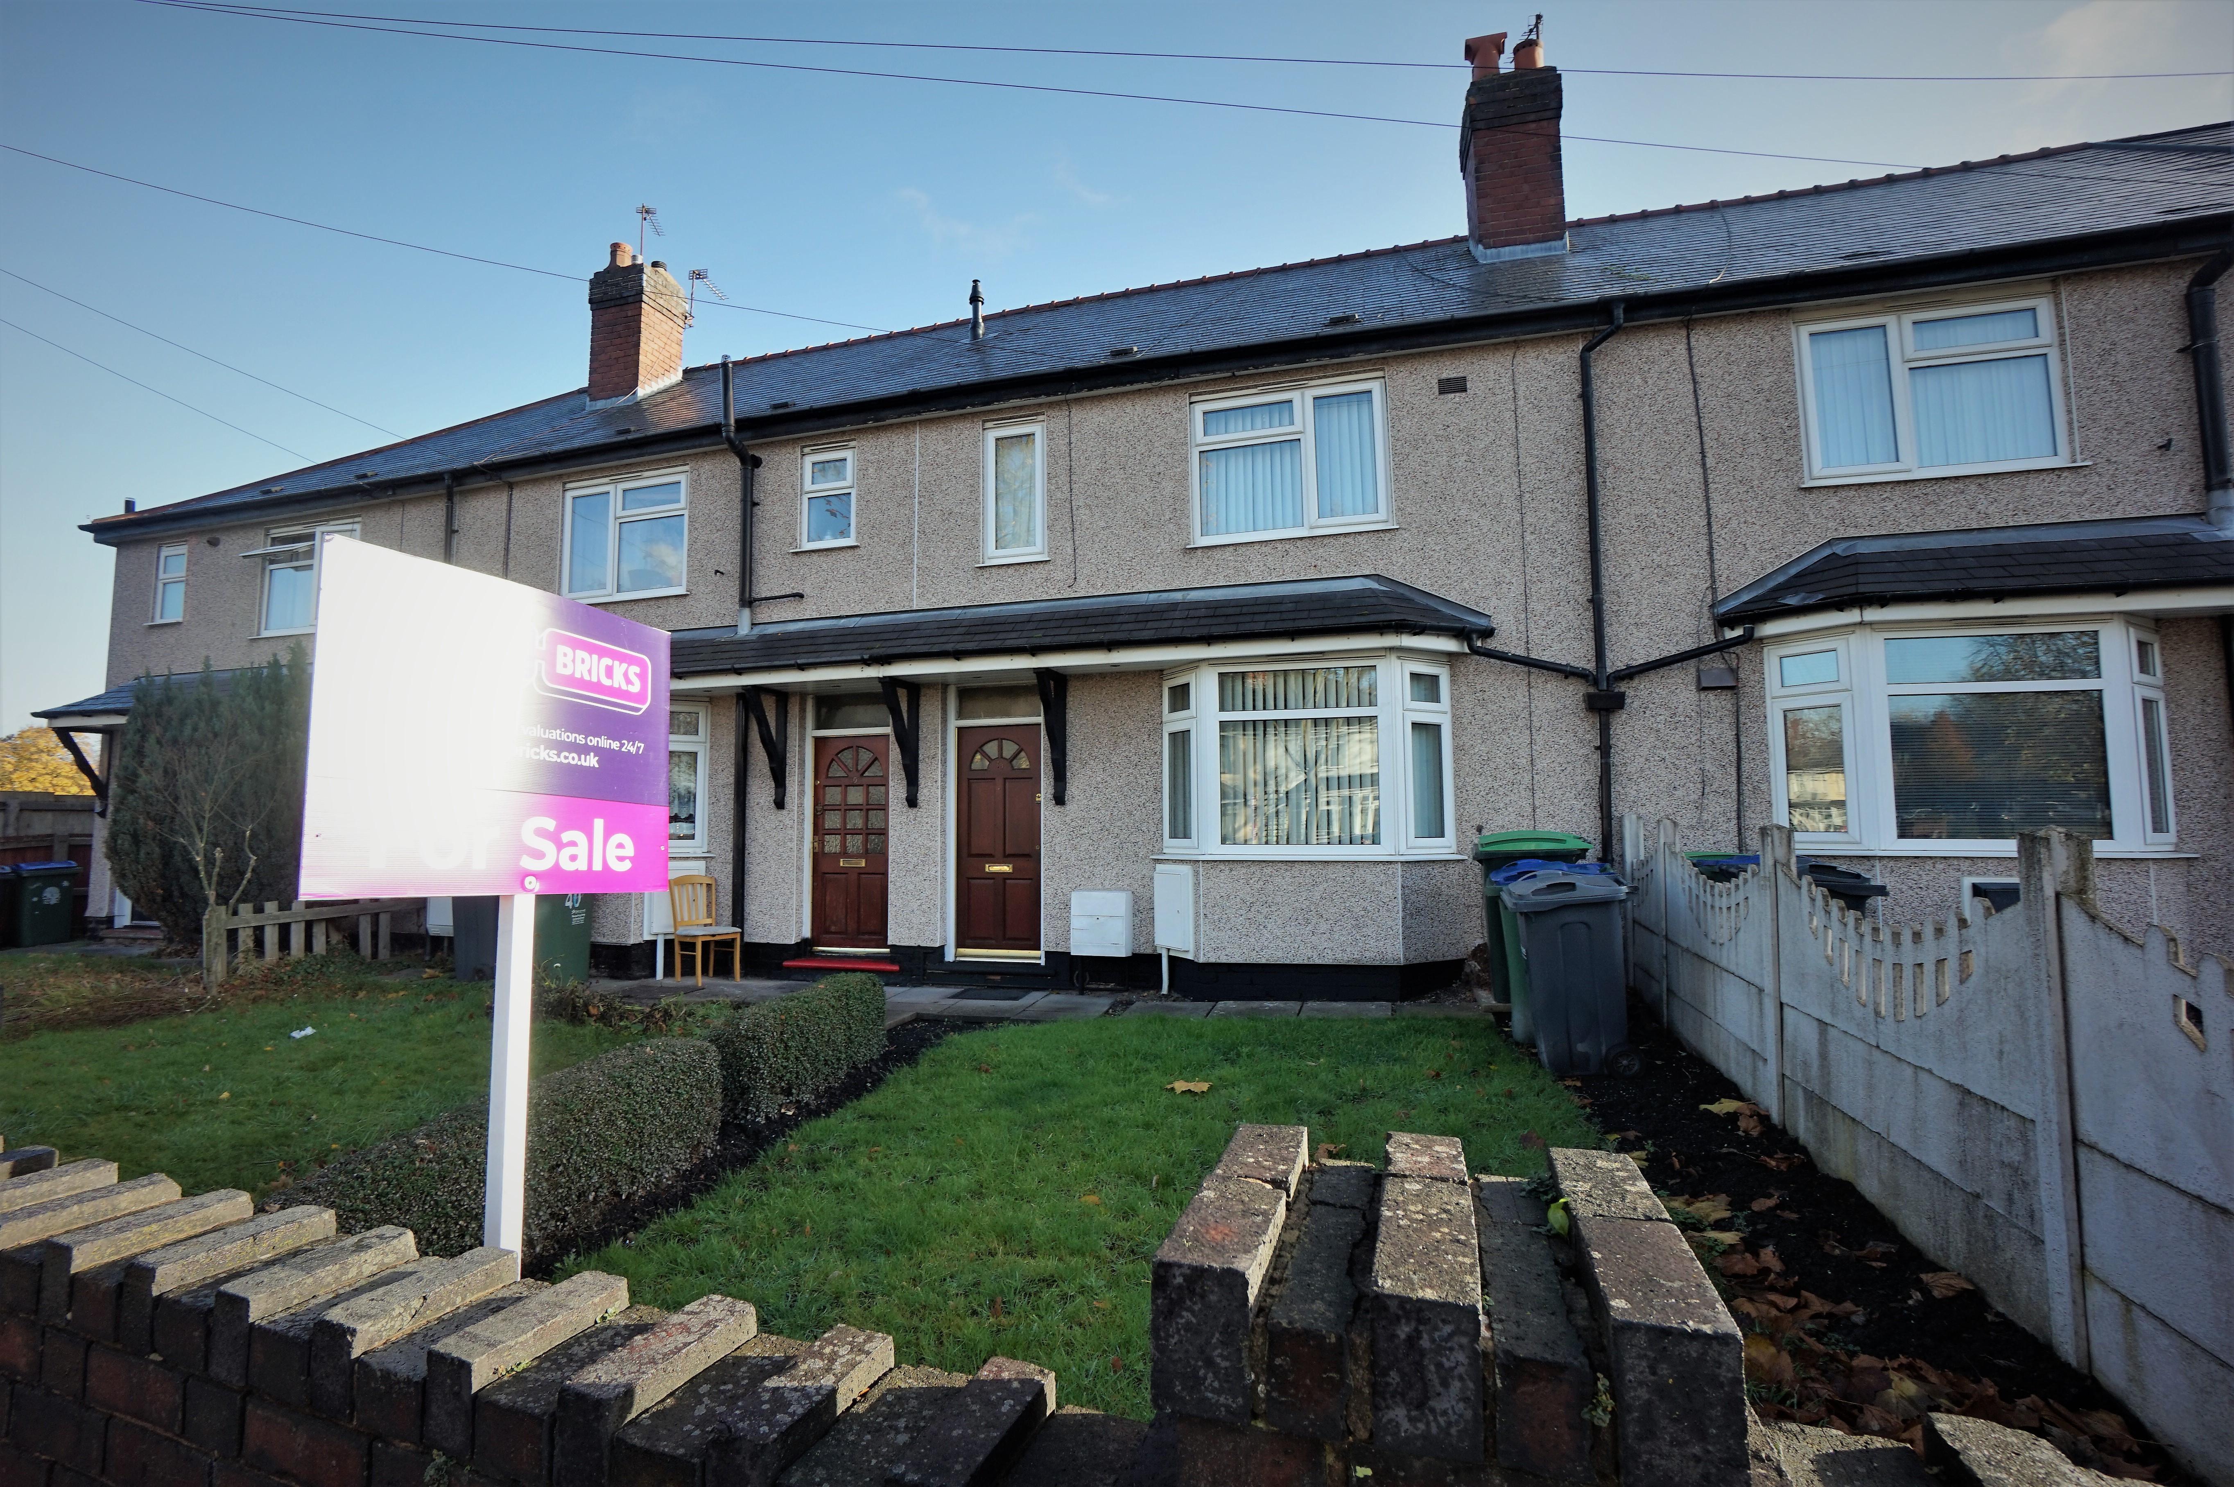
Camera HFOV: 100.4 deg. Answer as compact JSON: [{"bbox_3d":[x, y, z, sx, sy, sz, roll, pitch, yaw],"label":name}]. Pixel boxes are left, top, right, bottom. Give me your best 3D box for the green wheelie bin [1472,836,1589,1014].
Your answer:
[{"bbox_3d":[2.931,1.234,6.575,0.740,1.140,0.600,-2,-4,15],"label":"green wheelie bin"}]

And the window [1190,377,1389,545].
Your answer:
[{"bbox_3d":[1.403,-2.285,7.602,1.600,1.230,0.130,-2,-4,15],"label":"window"}]

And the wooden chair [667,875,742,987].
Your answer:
[{"bbox_3d":[-3.853,1.743,8.750,0.510,0.970,0.450,-4,-5,38],"label":"wooden chair"}]

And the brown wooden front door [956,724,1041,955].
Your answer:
[{"bbox_3d":[-1.039,0.815,8.115,0.810,2.020,0.080,-2,-4,15],"label":"brown wooden front door"}]

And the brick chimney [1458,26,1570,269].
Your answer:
[{"bbox_3d":[4.151,-6.193,9.793,0.870,2.750,0.870,-2,-4,15],"label":"brick chimney"}]

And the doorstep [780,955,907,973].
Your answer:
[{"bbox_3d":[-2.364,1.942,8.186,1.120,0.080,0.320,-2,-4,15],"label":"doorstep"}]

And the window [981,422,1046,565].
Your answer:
[{"bbox_3d":[-0.899,-2.187,8.218,0.575,1.230,0.130,-2,-4,15],"label":"window"}]

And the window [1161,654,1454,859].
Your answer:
[{"bbox_3d":[1.470,0.107,7.454,2.330,1.557,0.500,-2,-4,15],"label":"window"}]

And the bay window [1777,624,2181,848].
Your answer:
[{"bbox_3d":[5.823,-0.024,6.274,2.290,1.490,0.500,-2,-4,15],"label":"bay window"}]

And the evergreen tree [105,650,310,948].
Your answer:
[{"bbox_3d":[-9.269,0.636,9.762,1.900,3.300,1.850,-2,-4,15],"label":"evergreen tree"}]

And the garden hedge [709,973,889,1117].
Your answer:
[{"bbox_3d":[-1.791,1.686,5.276,0.460,0.460,1.360,-2,-4,15],"label":"garden hedge"}]

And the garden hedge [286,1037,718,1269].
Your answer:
[{"bbox_3d":[-2.241,1.566,3.517,0.520,0.450,1.550,-2,-4,15],"label":"garden hedge"}]

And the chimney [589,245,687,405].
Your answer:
[{"bbox_3d":[-6.496,-5.623,12.665,0.870,2.620,0.870,-2,-4,15],"label":"chimney"}]

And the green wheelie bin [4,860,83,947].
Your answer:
[{"bbox_3d":[-14.019,2.092,12.150,0.700,1.060,0.560,-2,-5,22],"label":"green wheelie bin"}]

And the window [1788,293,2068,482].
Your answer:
[{"bbox_3d":[5.622,-2.441,6.472,1.530,1.190,0.130,-2,-4,15],"label":"window"}]

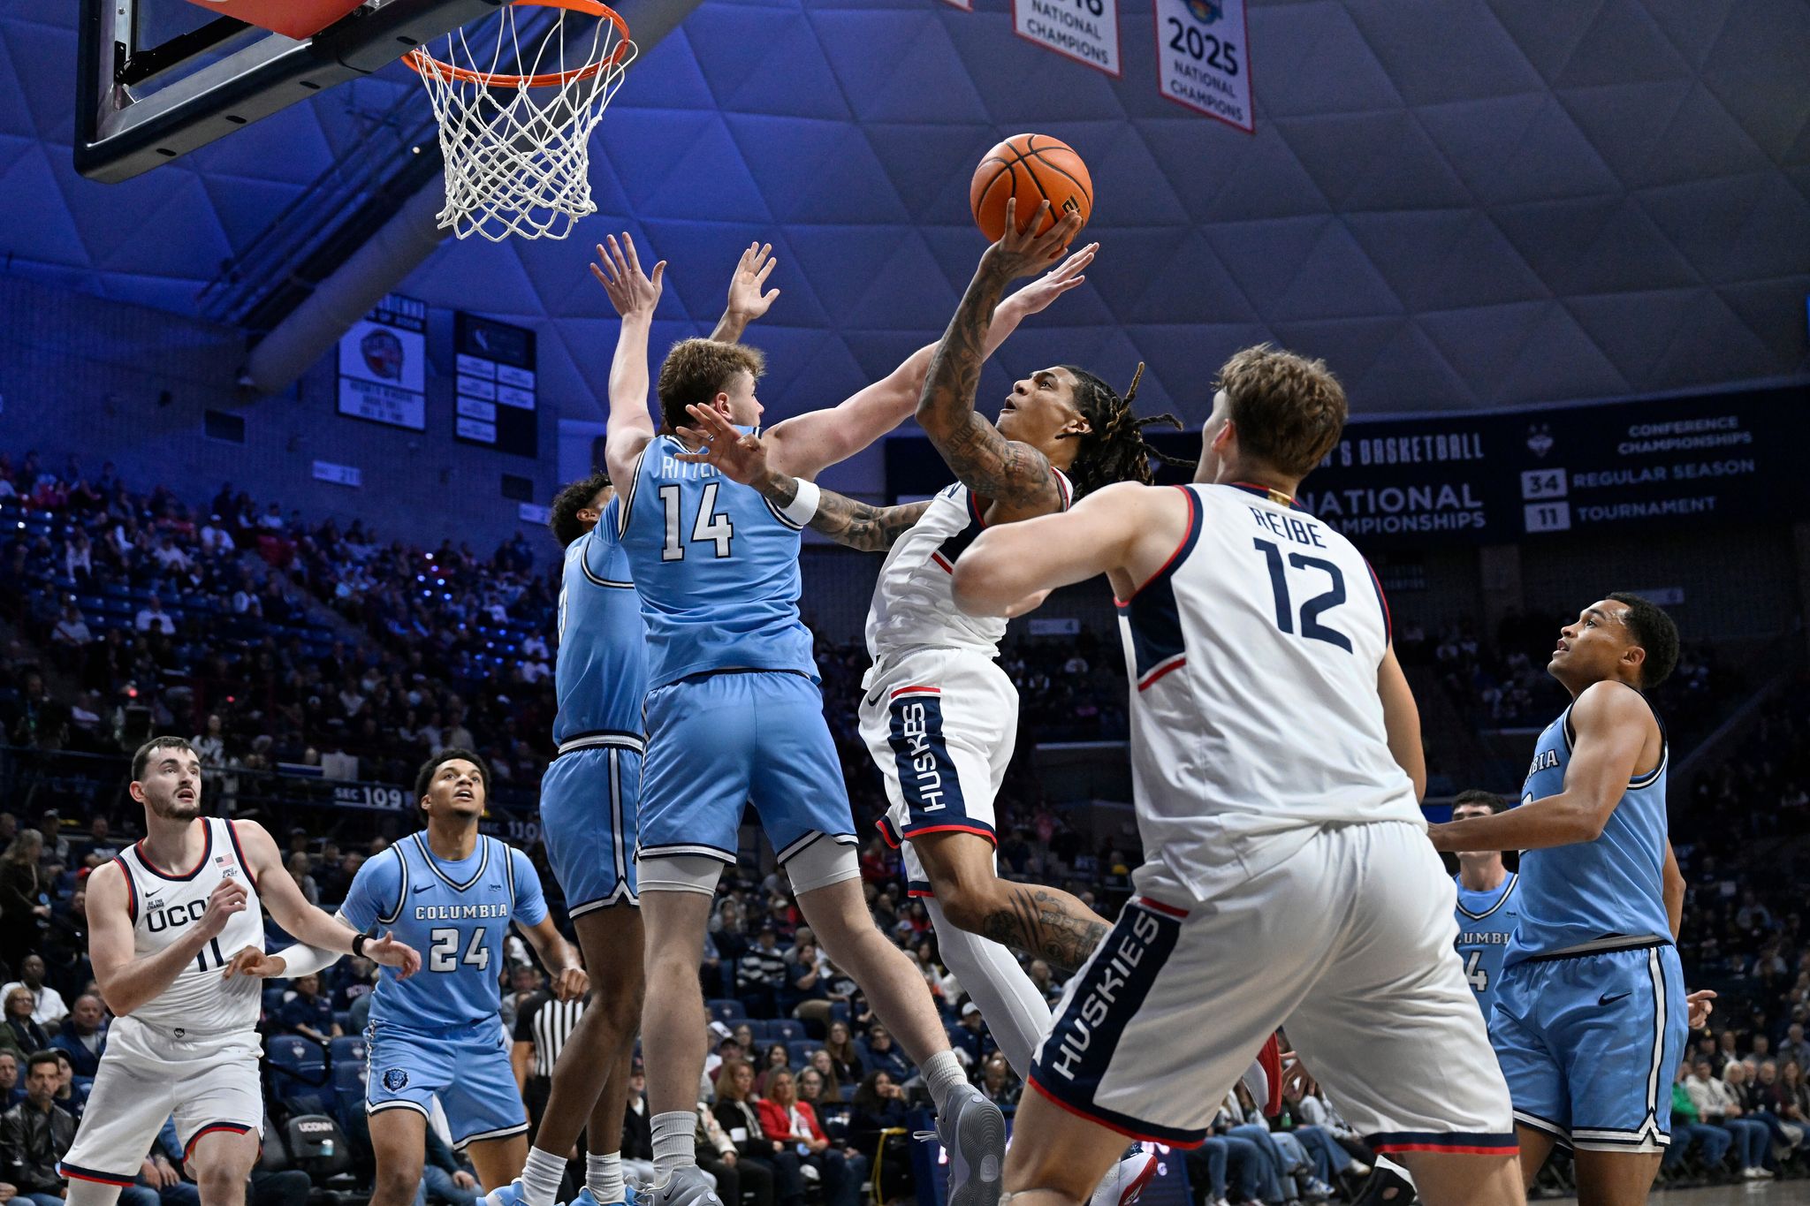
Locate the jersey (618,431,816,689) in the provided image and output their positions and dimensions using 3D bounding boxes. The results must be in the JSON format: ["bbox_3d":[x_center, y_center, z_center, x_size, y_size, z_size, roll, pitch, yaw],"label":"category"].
[{"bbox_3d":[-0.412,-0.093,5.270,0.410,0.550,0.280,-11,-12,15],"label":"jersey"}]

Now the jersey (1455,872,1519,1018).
[{"bbox_3d":[1.647,1.031,6.950,0.480,0.570,0.280,-5,-12,16],"label":"jersey"}]

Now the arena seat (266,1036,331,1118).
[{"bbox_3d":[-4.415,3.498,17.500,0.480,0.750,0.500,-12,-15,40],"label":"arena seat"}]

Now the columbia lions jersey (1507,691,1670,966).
[{"bbox_3d":[1.451,0.480,5.120,0.310,0.590,0.420,1,-12,-16],"label":"columbia lions jersey"}]

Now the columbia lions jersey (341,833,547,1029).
[{"bbox_3d":[-1.234,0.877,6.450,0.520,0.550,0.290,2,-6,-18],"label":"columbia lions jersey"}]

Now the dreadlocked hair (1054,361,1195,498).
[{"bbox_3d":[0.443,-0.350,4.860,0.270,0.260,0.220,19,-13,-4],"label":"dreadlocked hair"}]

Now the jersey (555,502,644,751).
[{"bbox_3d":[-0.713,0.051,5.750,0.290,0.570,0.430,3,-12,-22],"label":"jersey"}]

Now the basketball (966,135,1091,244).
[{"bbox_3d":[0.249,-0.800,4.720,0.240,0.240,0.240,-2,-11,0],"label":"basketball"}]

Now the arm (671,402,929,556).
[{"bbox_3d":[-0.192,-0.257,4.920,0.600,0.210,0.200,16,-17,-17],"label":"arm"}]

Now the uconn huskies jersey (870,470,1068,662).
[{"bbox_3d":[0.122,-0.075,4.920,0.280,0.490,0.390,22,-13,5],"label":"uconn huskies jersey"}]

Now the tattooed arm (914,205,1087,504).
[{"bbox_3d":[0.184,-0.474,4.650,0.320,0.610,0.260,0,-12,-11],"label":"tattooed arm"}]

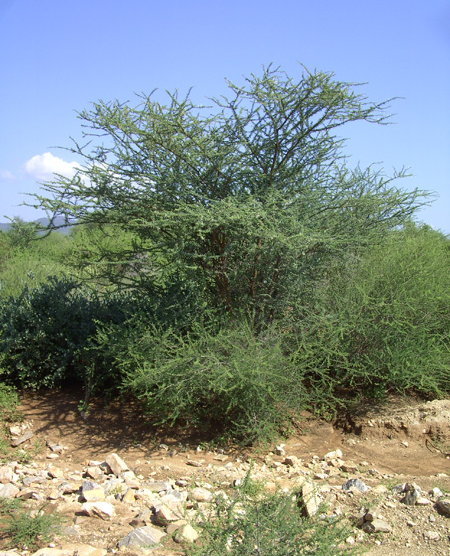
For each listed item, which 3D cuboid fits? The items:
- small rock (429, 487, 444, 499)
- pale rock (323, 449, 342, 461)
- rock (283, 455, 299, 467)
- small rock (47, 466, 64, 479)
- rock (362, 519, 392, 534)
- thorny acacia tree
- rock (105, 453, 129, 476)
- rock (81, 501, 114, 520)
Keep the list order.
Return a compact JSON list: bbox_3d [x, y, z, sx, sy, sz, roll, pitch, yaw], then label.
[{"bbox_3d":[1.403,1.407,4.255,0.105,0.070,0.084,0,4,0],"label":"small rock"},{"bbox_3d":[0.921,1.505,5.461,0.161,0.066,0.105,0,2,10],"label":"pale rock"},{"bbox_3d":[0.495,1.365,4.847,0.120,0.075,0.096,0,4,0],"label":"rock"},{"bbox_3d":[-1.219,1.383,4.612,0.128,0.069,0.103,0,4,0],"label":"small rock"},{"bbox_3d":[0.962,1.566,4.039,0.180,0.055,0.099,1,2,13],"label":"rock"},{"bbox_3d":[0.064,-0.725,7.500,4.400,3.442,3.800,0,4,0],"label":"thorny acacia tree"},{"bbox_3d":[-0.789,1.337,4.663,0.172,0.155,0.138,0,4,0],"label":"rock"},{"bbox_3d":[-0.785,1.411,3.949,0.206,0.103,0.134,0,4,0],"label":"rock"}]

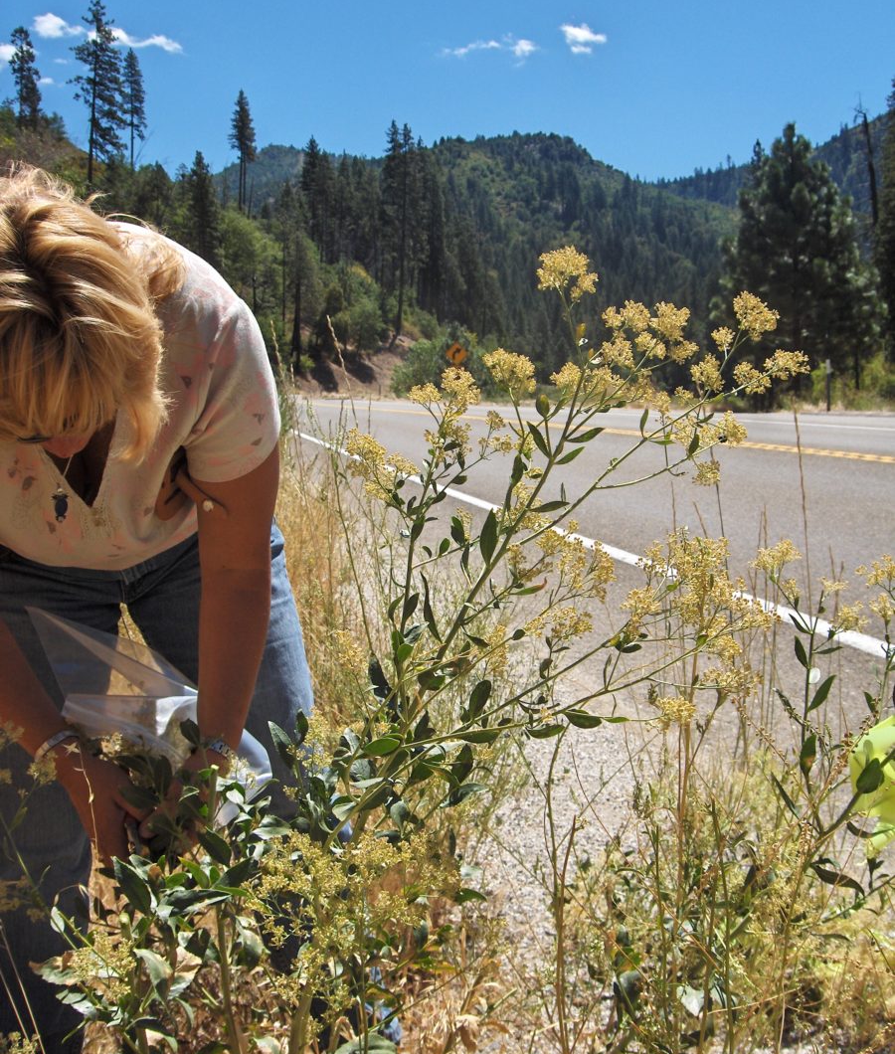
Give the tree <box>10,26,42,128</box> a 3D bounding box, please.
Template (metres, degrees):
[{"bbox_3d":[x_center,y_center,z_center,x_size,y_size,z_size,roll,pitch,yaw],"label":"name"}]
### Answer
[{"bbox_3d":[-59.925,-63.728,190.000,4.507,14.365,4.056,0,6,0],"label":"tree"}]

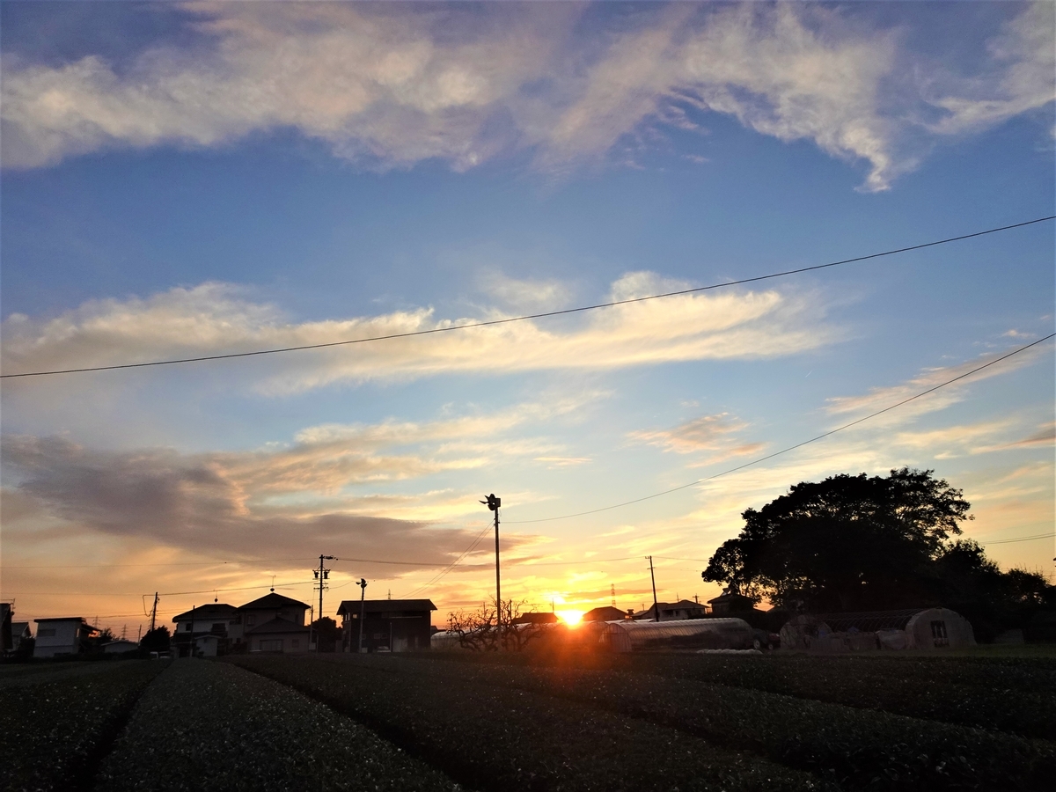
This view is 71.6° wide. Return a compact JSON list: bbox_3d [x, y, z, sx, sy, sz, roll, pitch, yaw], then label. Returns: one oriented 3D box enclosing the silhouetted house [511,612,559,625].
[{"bbox_3d":[1.595,55.520,176.467,11.000,7.000,8.500,1,-18,-10],"label":"silhouetted house"}]

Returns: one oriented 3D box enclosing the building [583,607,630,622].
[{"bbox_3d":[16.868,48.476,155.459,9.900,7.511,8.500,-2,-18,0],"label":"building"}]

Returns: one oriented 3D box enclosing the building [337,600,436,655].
[{"bbox_3d":[-16.076,26.518,83.425,10.000,6.500,6.800,5,-19,-21],"label":"building"}]

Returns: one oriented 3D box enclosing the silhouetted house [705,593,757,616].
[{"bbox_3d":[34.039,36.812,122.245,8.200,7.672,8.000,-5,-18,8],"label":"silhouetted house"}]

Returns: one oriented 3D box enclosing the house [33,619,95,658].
[{"bbox_3d":[-51.298,27.388,81.355,6.500,5.800,6.500,6,-19,-24],"label":"house"}]

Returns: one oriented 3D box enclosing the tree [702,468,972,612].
[{"bbox_3d":[29.346,15.509,71.408,25.700,16.586,21.196,-2,-18,0],"label":"tree"}]

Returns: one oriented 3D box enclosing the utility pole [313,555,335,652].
[{"bbox_3d":[-24.736,25.222,88.263,2.200,12.300,0.900,-1,-18,-5],"label":"utility pole"}]

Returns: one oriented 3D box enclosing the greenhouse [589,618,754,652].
[{"bbox_3d":[13.455,21.923,67.255,13.500,2.600,5.500,5,-19,-22],"label":"greenhouse"}]

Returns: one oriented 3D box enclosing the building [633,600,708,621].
[{"bbox_3d":[25.901,40.881,133.501,11.000,6.900,8.500,3,-18,-14],"label":"building"}]

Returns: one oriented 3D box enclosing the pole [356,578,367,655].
[{"bbox_3d":[-14.282,19.035,62.647,0.900,7.000,0.900,11,-22,-36],"label":"pole"}]

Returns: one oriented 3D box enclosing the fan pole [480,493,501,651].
[{"bbox_3d":[-1.511,7.477,29.666,0.750,7.062,0.800,14,-24,-39],"label":"fan pole"}]

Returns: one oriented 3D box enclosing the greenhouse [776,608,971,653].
[{"bbox_3d":[27.163,18.811,58.788,5.801,2.716,14.744,4,-19,-18],"label":"greenhouse"}]

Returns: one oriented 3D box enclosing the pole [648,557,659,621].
[{"bbox_3d":[14.978,24.289,86.585,1.000,10.408,0.600,-2,-18,0],"label":"pole"}]

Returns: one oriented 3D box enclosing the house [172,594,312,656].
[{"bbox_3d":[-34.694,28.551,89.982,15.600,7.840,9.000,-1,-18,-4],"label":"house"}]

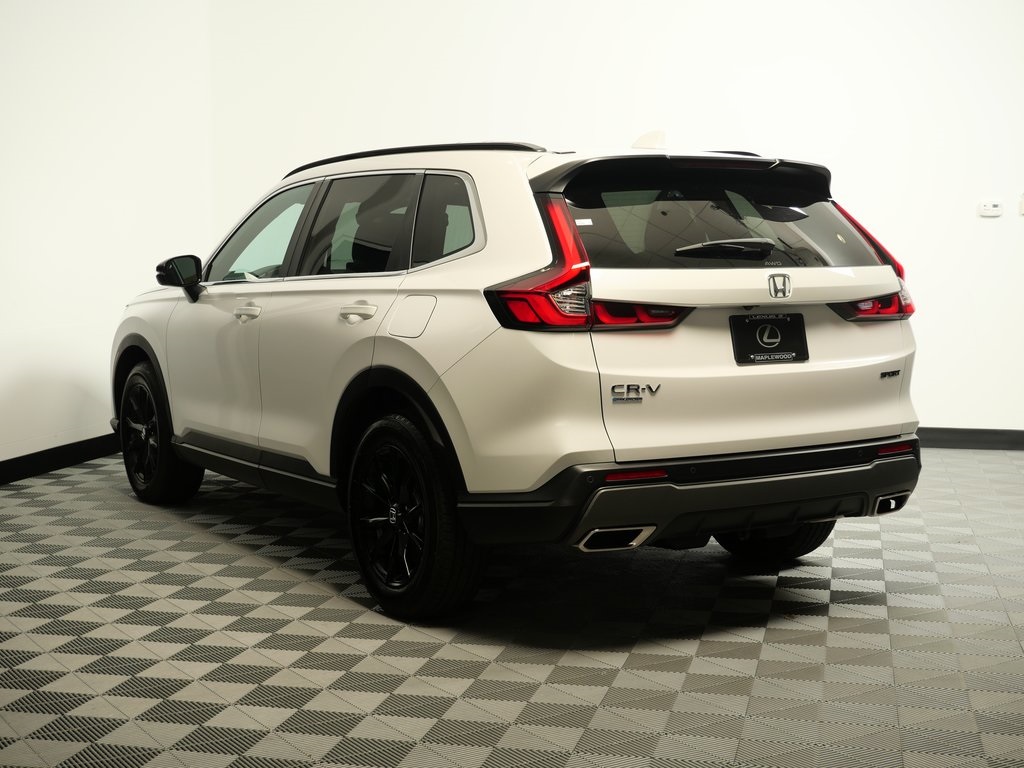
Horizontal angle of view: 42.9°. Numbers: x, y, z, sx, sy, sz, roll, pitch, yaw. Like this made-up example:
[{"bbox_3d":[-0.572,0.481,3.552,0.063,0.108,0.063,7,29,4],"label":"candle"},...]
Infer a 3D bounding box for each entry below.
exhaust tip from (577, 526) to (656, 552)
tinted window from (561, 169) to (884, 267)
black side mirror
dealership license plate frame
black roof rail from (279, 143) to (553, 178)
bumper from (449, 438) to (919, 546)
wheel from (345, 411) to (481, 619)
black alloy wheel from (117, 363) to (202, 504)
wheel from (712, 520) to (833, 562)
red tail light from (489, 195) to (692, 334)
[{"bbox_3d":[0.293,0.450,3.837,0.245,0.070,0.114,-3,6,-32],"label":"exhaust tip"},{"bbox_3d":[0.685,-0.526,4.198,1.177,0.382,0.107,-3,-34,-32],"label":"tinted window"},{"bbox_3d":[-1.439,-0.459,5.663,0.216,0.205,0.190,-3,6,-32],"label":"black side mirror"},{"bbox_3d":[0.808,-0.140,4.046,0.304,0.160,0.024,-3,-6,-32],"label":"dealership license plate frame"},{"bbox_3d":[-0.439,-0.826,4.808,0.054,0.070,1.900,-4,6,-34],"label":"black roof rail"},{"bbox_3d":[0.721,0.323,4.218,1.795,0.290,0.456,-3,6,-30],"label":"bumper"},{"bbox_3d":[-0.331,0.441,4.375,0.235,0.720,0.708,-3,6,-32],"label":"wheel"},{"bbox_3d":[-1.756,0.251,6.500,0.235,0.720,0.708,-3,6,-32],"label":"black alloy wheel"},{"bbox_3d":[1.045,0.361,5.167,0.235,0.720,0.708,-3,6,-32],"label":"wheel"},{"bbox_3d":[0.208,-0.369,3.911,0.599,0.425,0.342,-3,6,-32],"label":"red tail light"}]

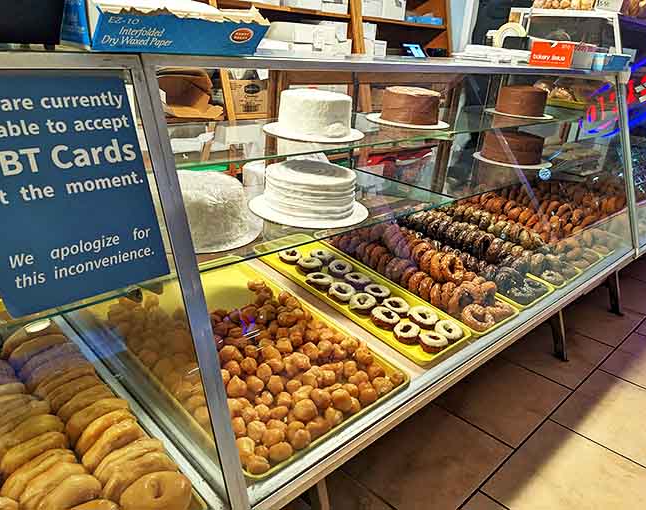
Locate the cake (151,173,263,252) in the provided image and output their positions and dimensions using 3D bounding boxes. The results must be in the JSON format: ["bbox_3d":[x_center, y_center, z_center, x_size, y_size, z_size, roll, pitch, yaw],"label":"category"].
[{"bbox_3d":[-0.232,-0.094,0.958,0.235,0.090,0.235,3,21,-1],"label":"cake"}]

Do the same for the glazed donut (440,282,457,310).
[{"bbox_3d":[0.364,0.121,1.534,0.082,0.082,0.035,-17,25,-42],"label":"glazed donut"}]

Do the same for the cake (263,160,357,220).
[{"bbox_3d":[-0.026,-0.142,1.129,0.197,0.078,0.197,3,21,-1],"label":"cake"}]

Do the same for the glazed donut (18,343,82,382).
[{"bbox_3d":[-0.530,0.212,1.027,0.106,0.106,0.037,-13,27,-38],"label":"glazed donut"}]

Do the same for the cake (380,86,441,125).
[{"bbox_3d":[0.236,-0.412,1.459,0.168,0.083,0.168,3,21,-1],"label":"cake"}]

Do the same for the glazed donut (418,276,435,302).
[{"bbox_3d":[0.290,0.097,1.488,0.076,0.076,0.029,-17,31,-42],"label":"glazed donut"}]

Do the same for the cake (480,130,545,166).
[{"bbox_3d":[0.644,-0.364,1.790,0.196,0.084,0.196,-17,29,-42],"label":"cake"}]

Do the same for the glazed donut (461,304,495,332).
[{"bbox_3d":[0.418,0.170,1.425,0.089,0.030,0.089,-17,44,-42],"label":"glazed donut"}]

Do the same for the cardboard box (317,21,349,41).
[{"bbox_3d":[0.060,-1.285,3.050,0.140,0.100,0.135,-17,29,-42],"label":"cardboard box"}]

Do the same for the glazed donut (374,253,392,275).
[{"bbox_3d":[0.188,0.028,1.662,0.080,0.080,0.035,-17,25,-42],"label":"glazed donut"}]

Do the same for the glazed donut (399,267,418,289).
[{"bbox_3d":[0.260,0.070,1.606,0.080,0.080,0.035,-17,25,-42],"label":"glazed donut"}]

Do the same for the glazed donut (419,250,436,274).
[{"bbox_3d":[0.336,0.026,1.700,0.082,0.082,0.035,-17,25,-42],"label":"glazed donut"}]

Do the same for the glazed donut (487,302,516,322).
[{"bbox_3d":[0.497,0.157,1.481,0.083,0.030,0.083,-17,31,-42],"label":"glazed donut"}]

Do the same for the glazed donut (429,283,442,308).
[{"bbox_3d":[0.324,0.112,1.467,0.077,0.077,0.029,-17,31,-42],"label":"glazed donut"}]

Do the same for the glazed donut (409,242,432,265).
[{"bbox_3d":[0.310,0.002,1.655,0.081,0.081,0.029,-17,28,-42],"label":"glazed donut"}]

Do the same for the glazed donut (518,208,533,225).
[{"bbox_3d":[0.852,-0.157,2.225,0.080,0.080,0.035,-17,22,-42],"label":"glazed donut"}]

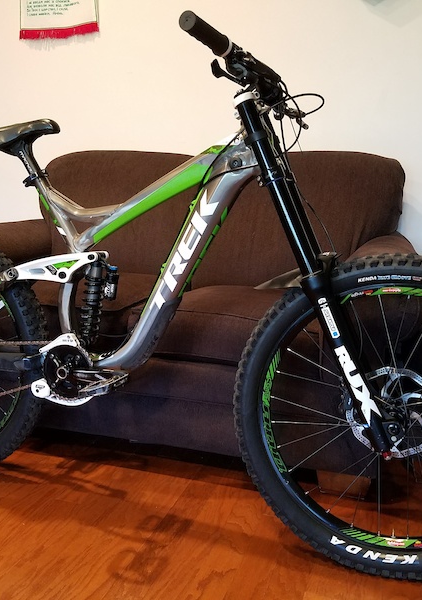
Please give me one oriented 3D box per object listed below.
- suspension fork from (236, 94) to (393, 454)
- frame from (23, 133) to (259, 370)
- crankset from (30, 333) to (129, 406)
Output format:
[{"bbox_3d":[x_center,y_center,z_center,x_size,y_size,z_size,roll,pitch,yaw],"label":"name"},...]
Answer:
[{"bbox_3d":[0.242,-0.066,1.289,0.125,0.790,0.200,-22,0,23],"label":"suspension fork"},{"bbox_3d":[-0.182,-0.094,1.450,0.650,0.600,0.110,5,11,21],"label":"frame"},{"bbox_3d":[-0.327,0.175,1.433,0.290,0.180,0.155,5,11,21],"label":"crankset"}]

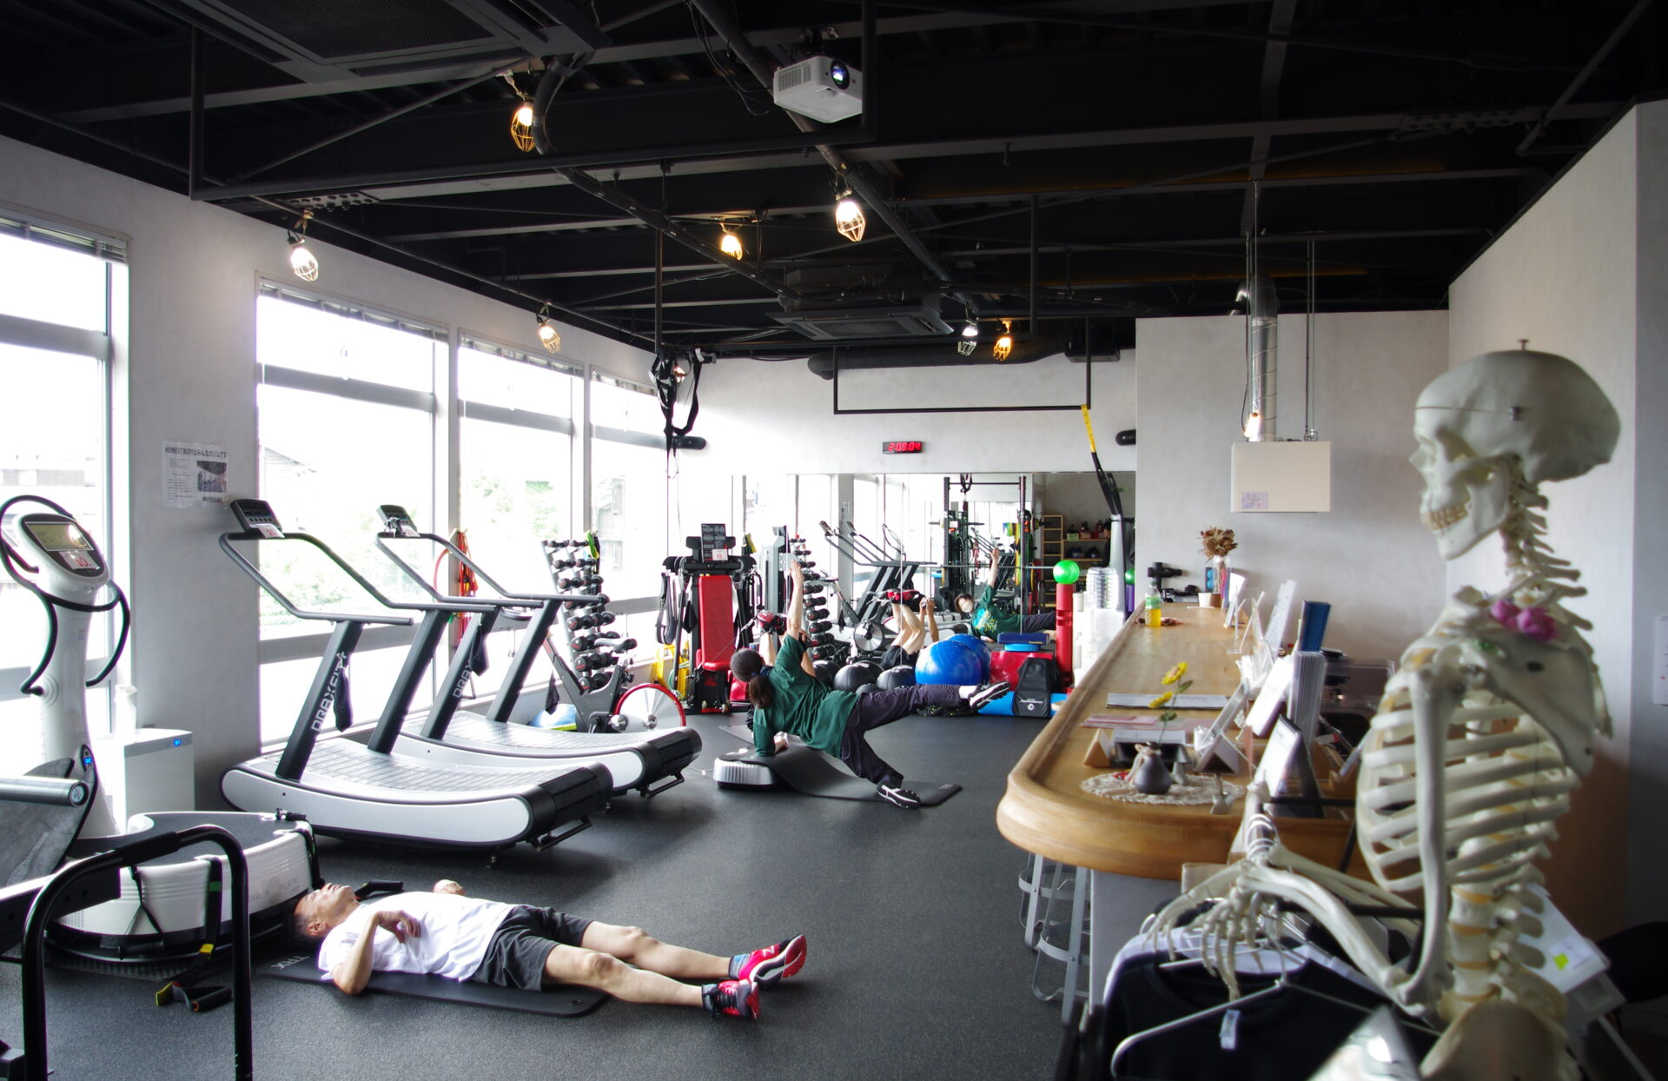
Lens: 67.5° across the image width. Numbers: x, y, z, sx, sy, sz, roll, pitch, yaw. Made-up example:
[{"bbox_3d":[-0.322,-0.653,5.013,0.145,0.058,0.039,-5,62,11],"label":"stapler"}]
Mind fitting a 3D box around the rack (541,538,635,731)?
[{"bbox_3d":[-1.721,0.682,8.817,0.570,1.400,0.700,0,0,16],"label":"rack"}]

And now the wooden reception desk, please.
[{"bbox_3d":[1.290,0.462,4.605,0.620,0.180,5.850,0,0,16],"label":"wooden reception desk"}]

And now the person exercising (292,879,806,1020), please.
[{"bbox_3d":[-0.998,1.295,4.102,1.800,0.250,0.640,0,0,18],"label":"person exercising"}]

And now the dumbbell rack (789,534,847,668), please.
[{"bbox_3d":[-0.235,0.652,14.009,0.570,1.400,0.700,0,0,16],"label":"dumbbell rack"}]

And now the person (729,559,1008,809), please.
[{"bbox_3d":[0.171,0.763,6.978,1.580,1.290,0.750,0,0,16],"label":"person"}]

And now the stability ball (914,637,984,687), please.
[{"bbox_3d":[0.955,1.102,10.400,0.550,0.550,0.550,0,0,0],"label":"stability ball"}]

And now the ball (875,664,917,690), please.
[{"bbox_3d":[0.528,1.214,10.430,0.340,0.340,0.340,0,0,0],"label":"ball"}]

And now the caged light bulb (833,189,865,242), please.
[{"bbox_3d":[0.076,-1.570,6.050,0.150,0.260,0.150,0,1,-45],"label":"caged light bulb"}]

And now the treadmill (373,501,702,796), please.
[{"bbox_3d":[-1.700,0.594,7.016,1.780,1.580,0.810,0,0,16],"label":"treadmill"}]

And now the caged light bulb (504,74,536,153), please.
[{"bbox_3d":[-1.242,-1.693,4.950,0.125,0.295,0.115,0,0,16],"label":"caged light bulb"}]

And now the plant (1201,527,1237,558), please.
[{"bbox_3d":[2.263,0.019,7.350,0.220,0.190,0.200,0,0,16],"label":"plant"}]

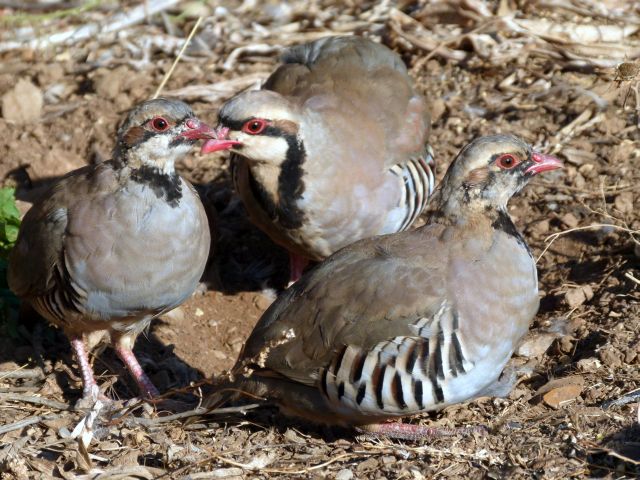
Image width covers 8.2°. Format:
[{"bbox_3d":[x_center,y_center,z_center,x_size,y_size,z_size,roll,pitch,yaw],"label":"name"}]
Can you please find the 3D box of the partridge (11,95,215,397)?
[{"bbox_3d":[-0.146,-0.011,3.036,0.135,0.250,0.235,-14,28,-29],"label":"partridge"}]

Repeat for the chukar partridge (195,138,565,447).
[{"bbox_3d":[0.042,0.027,2.994,0.250,0.215,0.135,5,24,11],"label":"chukar partridge"}]

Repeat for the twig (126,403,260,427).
[{"bbox_3d":[-0.087,0.119,3.038,0.093,0.012,0.014,-5,24,-11],"label":"twig"}]

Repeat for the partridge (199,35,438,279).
[{"bbox_3d":[-0.011,-0.044,3.197,0.140,0.180,0.250,13,27,27],"label":"partridge"}]

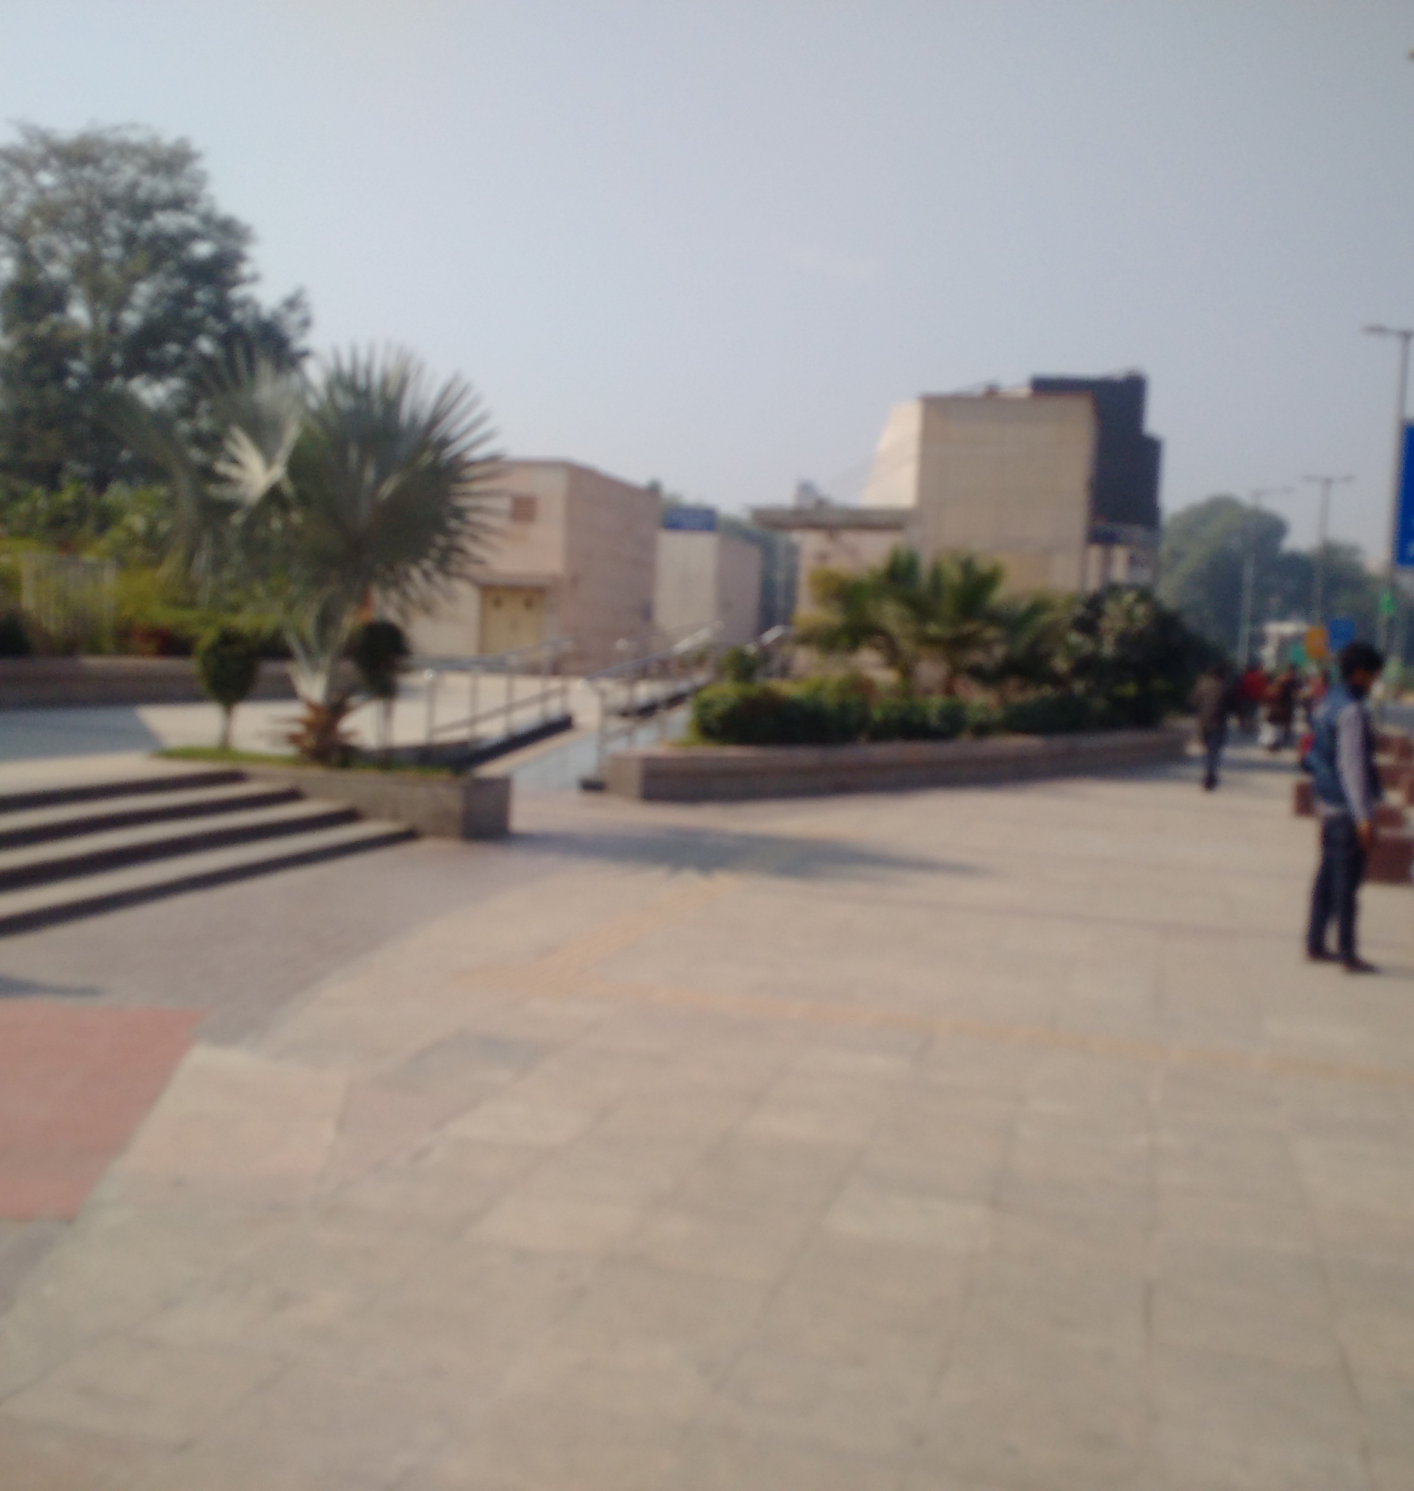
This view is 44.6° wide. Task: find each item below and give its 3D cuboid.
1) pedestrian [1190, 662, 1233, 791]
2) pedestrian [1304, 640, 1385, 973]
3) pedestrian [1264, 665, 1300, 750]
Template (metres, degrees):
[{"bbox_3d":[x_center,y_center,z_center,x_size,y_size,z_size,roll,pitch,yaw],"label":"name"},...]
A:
[{"bbox_3d":[6.419,-0.229,21.900,0.540,1.660,0.400,4,4,15],"label":"pedestrian"},{"bbox_3d":[3.387,0.305,9.150,0.360,1.710,0.460,1,3,-3],"label":"pedestrian"},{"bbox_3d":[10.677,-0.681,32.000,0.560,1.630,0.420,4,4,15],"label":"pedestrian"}]

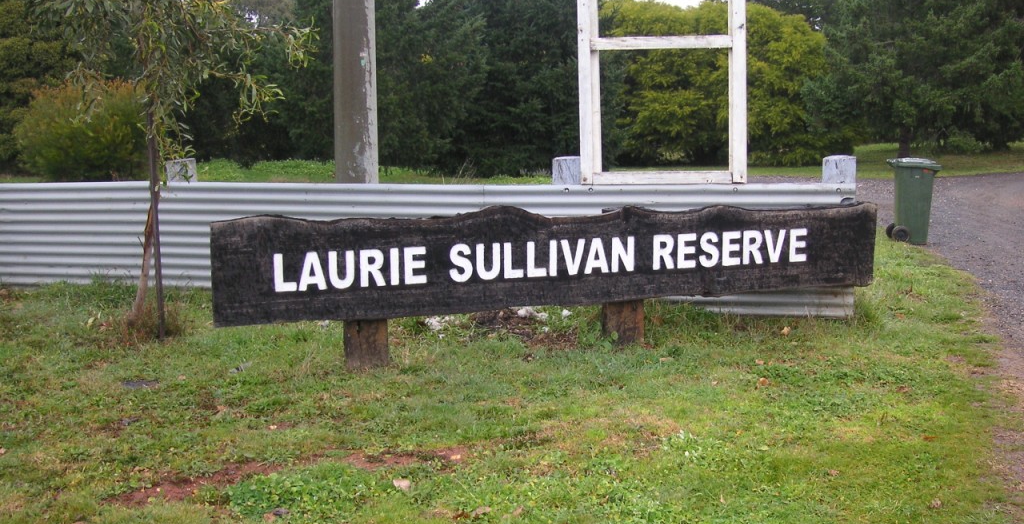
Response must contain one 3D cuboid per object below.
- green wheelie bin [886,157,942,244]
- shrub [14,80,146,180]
[{"bbox_3d":[4.622,-0.702,12.600,0.545,0.960,0.490,1,7,12],"label":"green wheelie bin"},{"bbox_3d":[-7.885,-2.348,20.000,2.250,2.000,2.100,0,7,0],"label":"shrub"}]

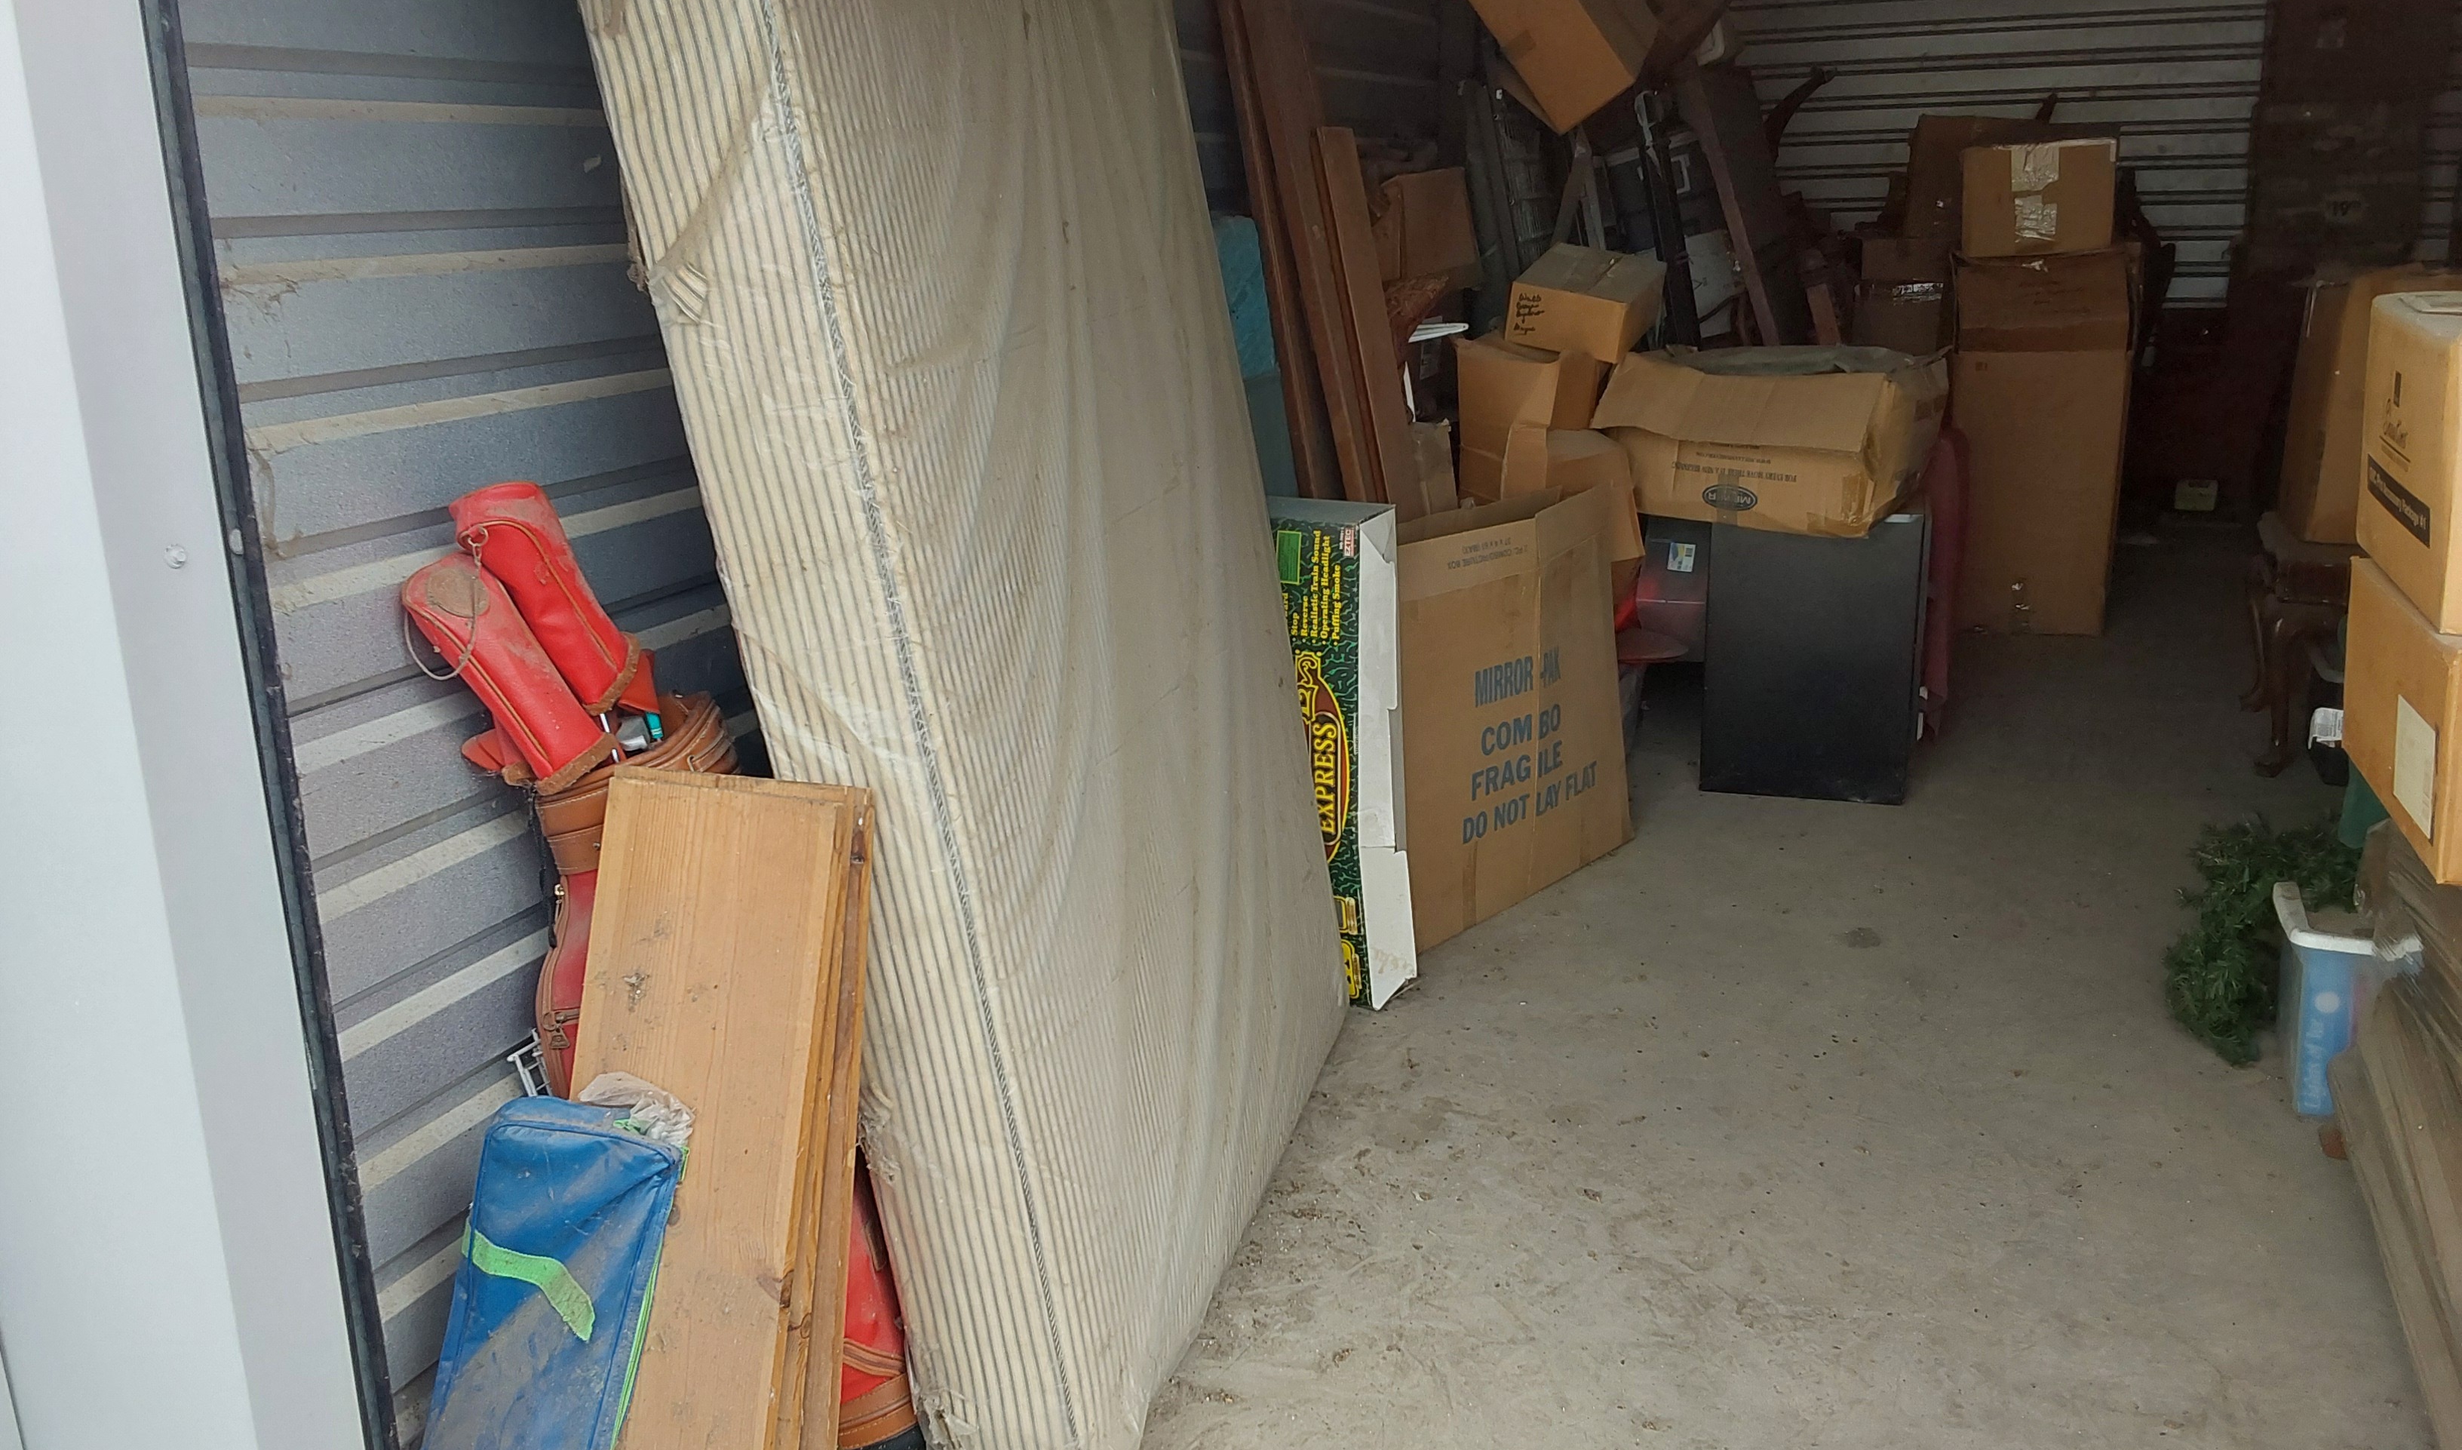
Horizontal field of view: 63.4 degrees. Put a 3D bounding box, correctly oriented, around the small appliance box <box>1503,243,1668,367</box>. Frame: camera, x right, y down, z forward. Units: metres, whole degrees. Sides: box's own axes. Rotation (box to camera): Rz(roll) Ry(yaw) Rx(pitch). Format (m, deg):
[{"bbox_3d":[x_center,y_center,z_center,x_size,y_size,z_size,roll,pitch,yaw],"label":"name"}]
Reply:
[{"bbox_3d":[0.905,-1.072,5.050,0.283,0.150,0.386,16,31,19],"label":"small appliance box"}]

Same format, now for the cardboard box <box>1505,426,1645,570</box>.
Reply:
[{"bbox_3d":[0.856,-0.569,4.968,0.285,0.300,0.280,-1,23,24],"label":"cardboard box"}]

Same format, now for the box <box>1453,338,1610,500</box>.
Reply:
[{"bbox_3d":[0.775,-0.790,5.161,0.310,0.410,0.300,10,19,36],"label":"box"}]

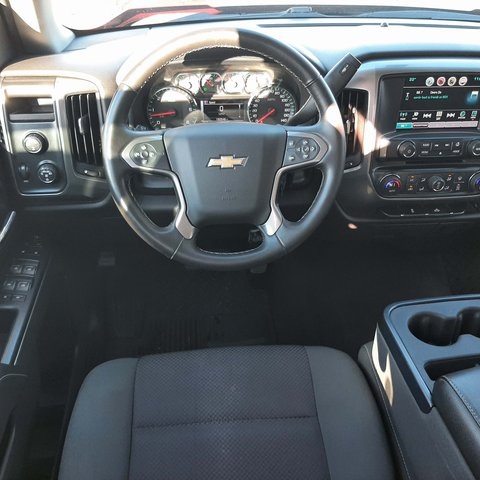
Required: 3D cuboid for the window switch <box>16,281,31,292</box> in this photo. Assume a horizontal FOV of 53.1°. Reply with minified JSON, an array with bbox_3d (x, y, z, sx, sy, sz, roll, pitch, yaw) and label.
[{"bbox_3d":[-0.390,0.084,0.865,0.021,0.011,0.024,2,41,-9],"label":"window switch"}]

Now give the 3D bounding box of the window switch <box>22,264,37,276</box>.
[{"bbox_3d":[-0.393,0.057,0.898,0.021,0.011,0.024,2,41,-9],"label":"window switch"}]

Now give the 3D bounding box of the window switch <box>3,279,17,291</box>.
[{"bbox_3d":[-0.414,0.081,0.862,0.021,0.011,0.024,2,41,-9],"label":"window switch"}]

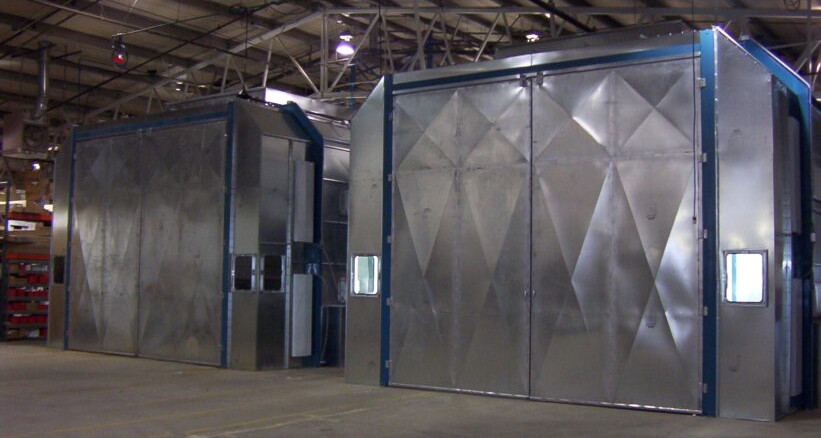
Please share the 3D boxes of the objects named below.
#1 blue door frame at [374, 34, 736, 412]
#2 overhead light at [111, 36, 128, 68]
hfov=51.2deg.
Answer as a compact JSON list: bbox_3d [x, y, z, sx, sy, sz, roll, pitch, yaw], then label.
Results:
[{"bbox_3d":[1.569,0.077,10.960,4.539,4.411,0.200,-2,-5,32],"label":"blue door frame"},{"bbox_3d":[-4.589,-2.642,13.500,0.280,0.500,0.280,-2,-5,32],"label":"overhead light"}]

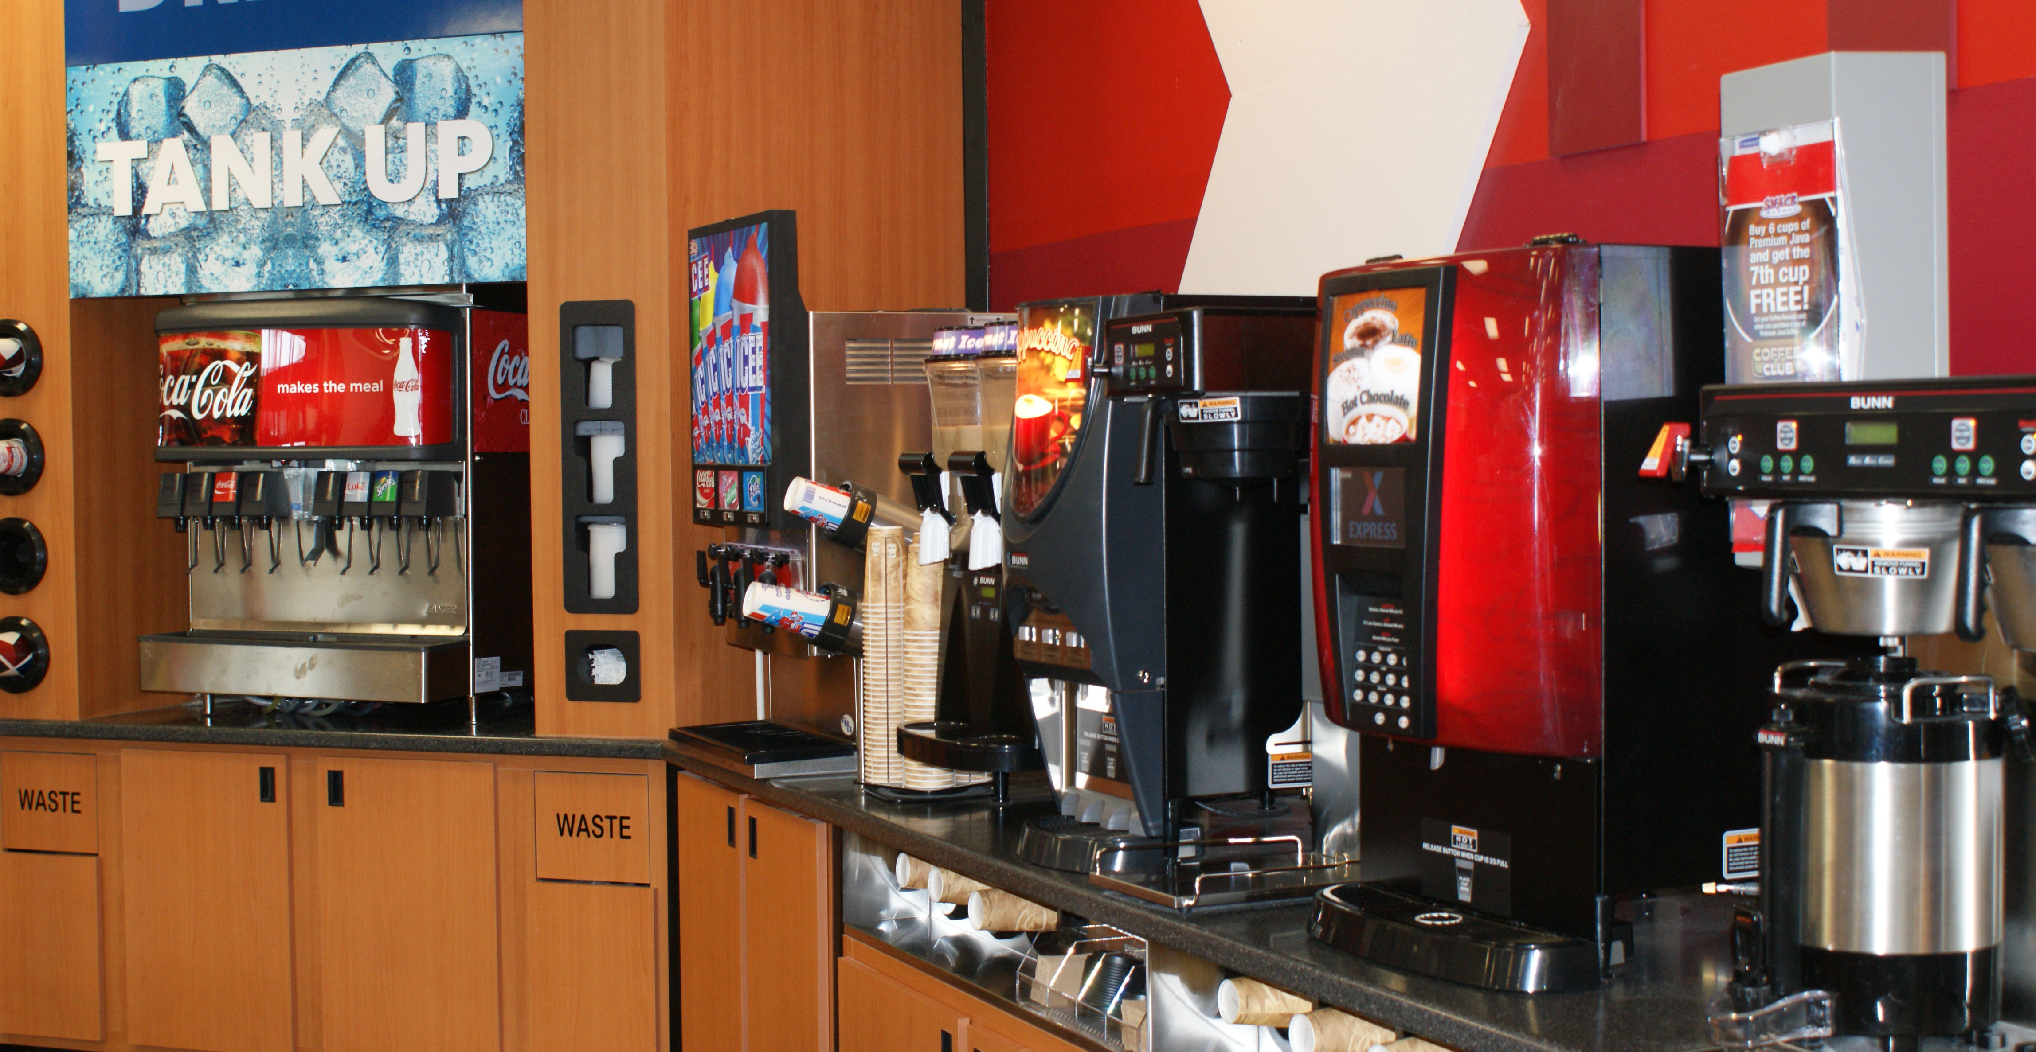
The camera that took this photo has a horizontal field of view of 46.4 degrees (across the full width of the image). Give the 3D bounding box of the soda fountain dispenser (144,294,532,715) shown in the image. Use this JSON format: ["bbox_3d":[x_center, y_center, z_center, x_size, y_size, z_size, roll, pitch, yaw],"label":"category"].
[{"bbox_3d":[-1.497,-0.038,5.575,0.763,0.945,0.760,0,2,19],"label":"soda fountain dispenser"}]

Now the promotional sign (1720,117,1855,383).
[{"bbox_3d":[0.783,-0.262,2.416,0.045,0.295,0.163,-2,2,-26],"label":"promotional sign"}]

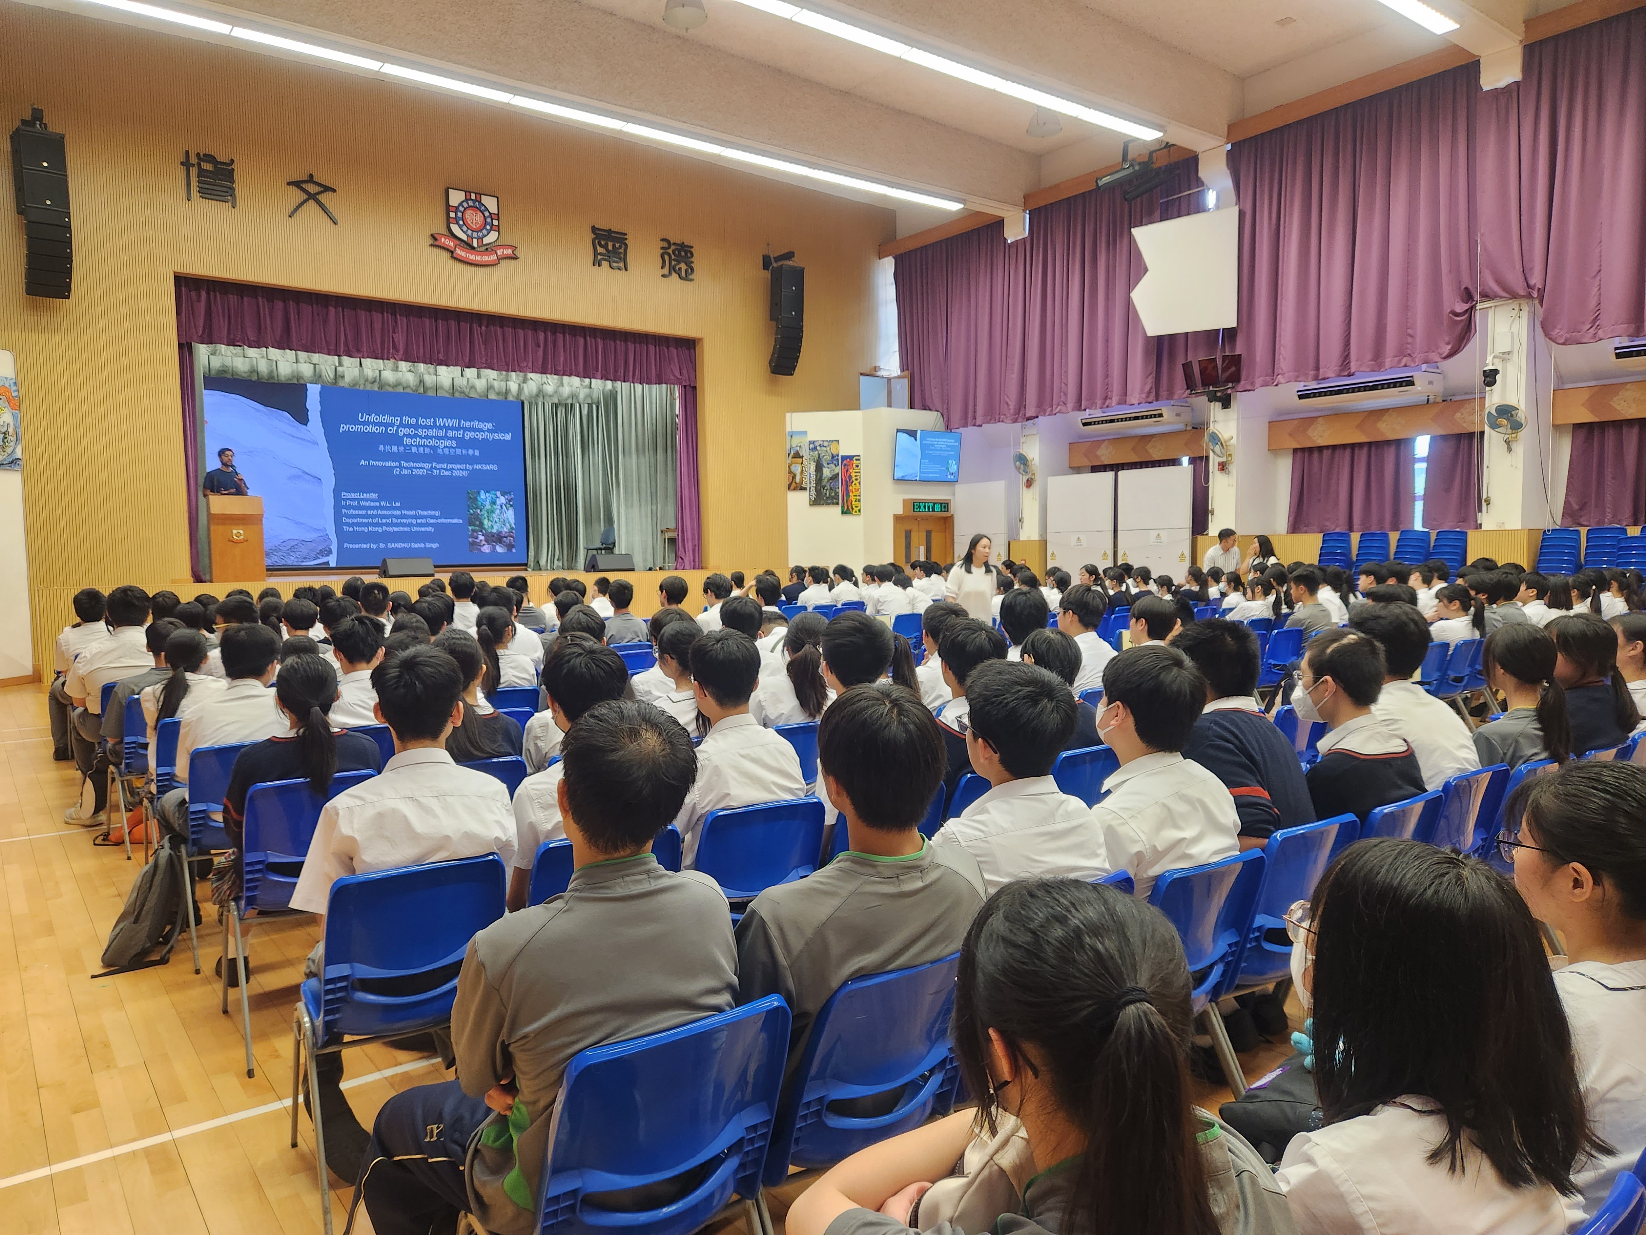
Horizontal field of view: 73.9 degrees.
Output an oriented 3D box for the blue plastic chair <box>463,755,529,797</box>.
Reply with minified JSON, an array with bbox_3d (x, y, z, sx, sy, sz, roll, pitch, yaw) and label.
[{"bbox_3d":[-1.247,0.849,3.672,0.440,0.815,0.550,-4,4,-35],"label":"blue plastic chair"}]

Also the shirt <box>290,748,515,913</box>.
[{"bbox_3d":[-0.968,0.554,2.566,0.490,0.540,0.280,-3,4,-33],"label":"shirt"}]

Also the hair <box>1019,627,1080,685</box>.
[{"bbox_3d":[0.742,0.124,3.577,0.180,0.210,0.210,-4,5,-38],"label":"hair"}]

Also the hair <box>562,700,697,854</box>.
[{"bbox_3d":[-0.264,0.216,1.500,0.180,0.200,0.205,-3,3,-32],"label":"hair"}]

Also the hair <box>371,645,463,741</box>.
[{"bbox_3d":[-0.846,0.162,2.280,0.185,0.200,0.205,-2,3,-24],"label":"hair"}]

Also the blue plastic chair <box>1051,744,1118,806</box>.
[{"bbox_3d":[0.741,0.833,3.883,0.460,0.800,0.540,-4,4,-39],"label":"blue plastic chair"}]

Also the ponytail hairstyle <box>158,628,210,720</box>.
[{"bbox_3d":[-2.703,0.247,4.620,0.210,0.400,0.230,-3,4,-32],"label":"ponytail hairstyle"}]

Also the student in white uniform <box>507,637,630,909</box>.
[{"bbox_3d":[-0.705,0.678,2.944,0.460,1.260,0.720,-3,4,-37],"label":"student in white uniform"}]

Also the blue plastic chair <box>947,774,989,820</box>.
[{"bbox_3d":[0.374,0.842,3.536,0.430,0.800,0.550,-3,4,-34],"label":"blue plastic chair"}]

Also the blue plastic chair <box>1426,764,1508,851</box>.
[{"bbox_3d":[1.796,0.846,3.441,0.460,0.800,0.540,-3,4,-34],"label":"blue plastic chair"}]

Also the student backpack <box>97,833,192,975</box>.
[{"bbox_3d":[-2.550,1.045,4.133,0.190,0.450,0.280,21,-10,-36],"label":"student backpack"}]

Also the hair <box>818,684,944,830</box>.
[{"bbox_3d":[0.102,0.242,1.898,0.200,0.240,0.235,-3,4,-29],"label":"hair"}]

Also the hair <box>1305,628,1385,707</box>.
[{"bbox_3d":[1.439,0.136,3.008,0.185,0.220,0.215,-3,4,-37],"label":"hair"}]

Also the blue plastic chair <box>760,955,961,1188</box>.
[{"bbox_3d":[0.020,0.934,1.950,0.440,0.815,0.550,-3,4,-32],"label":"blue plastic chair"}]

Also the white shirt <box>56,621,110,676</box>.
[{"bbox_3d":[-5.174,0.240,7.700,0.460,0.460,0.300,-3,4,-38],"label":"white shirt"}]

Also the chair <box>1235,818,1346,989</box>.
[{"bbox_3d":[1.060,0.890,2.880,0.460,0.800,0.540,-3,4,-32],"label":"chair"}]

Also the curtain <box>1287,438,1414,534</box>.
[{"bbox_3d":[7.481,-1.881,15.590,0.140,1.330,1.830,-4,5,-38],"label":"curtain"}]

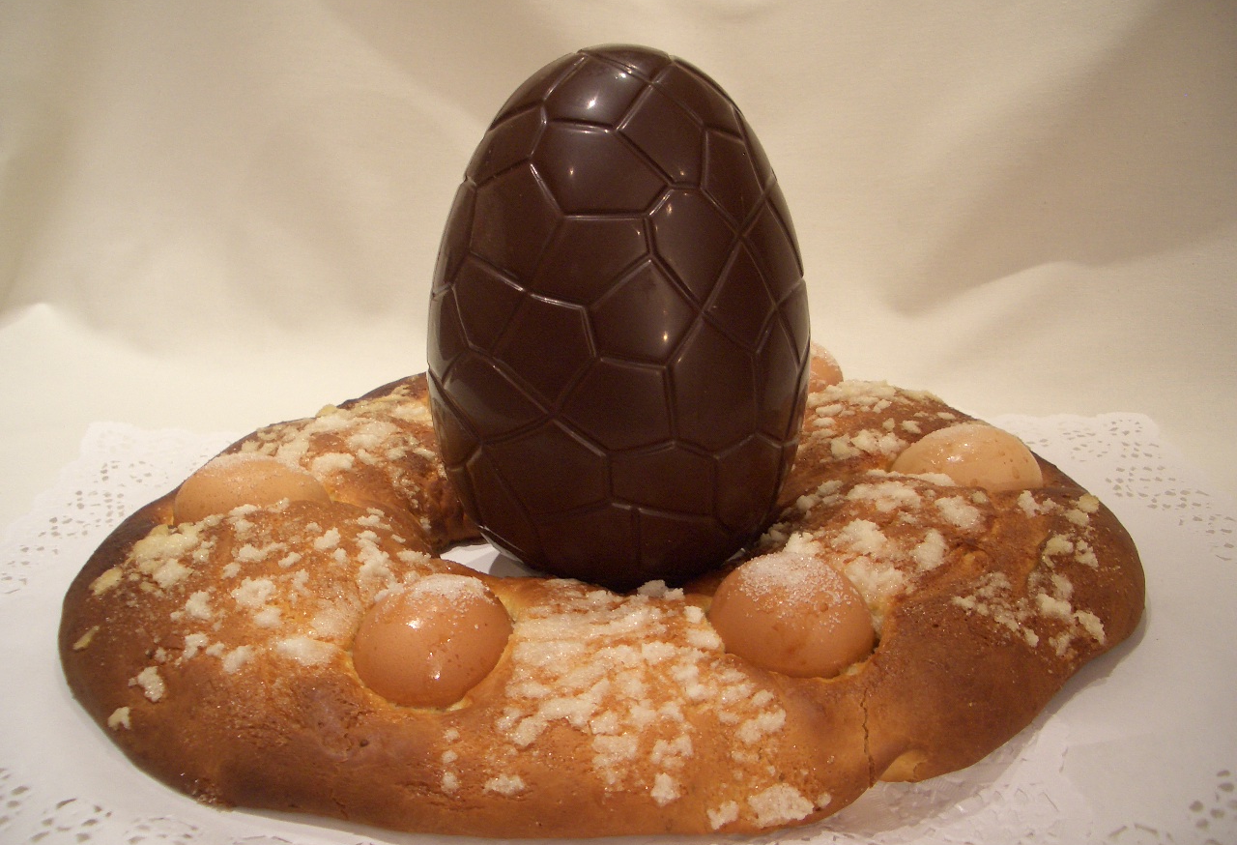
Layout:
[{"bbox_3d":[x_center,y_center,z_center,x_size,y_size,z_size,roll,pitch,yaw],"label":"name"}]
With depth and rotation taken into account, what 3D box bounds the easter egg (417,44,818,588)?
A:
[{"bbox_3d":[0.001,-0.033,0.455,0.138,0.204,0.138,0,24,0],"label":"easter egg"}]

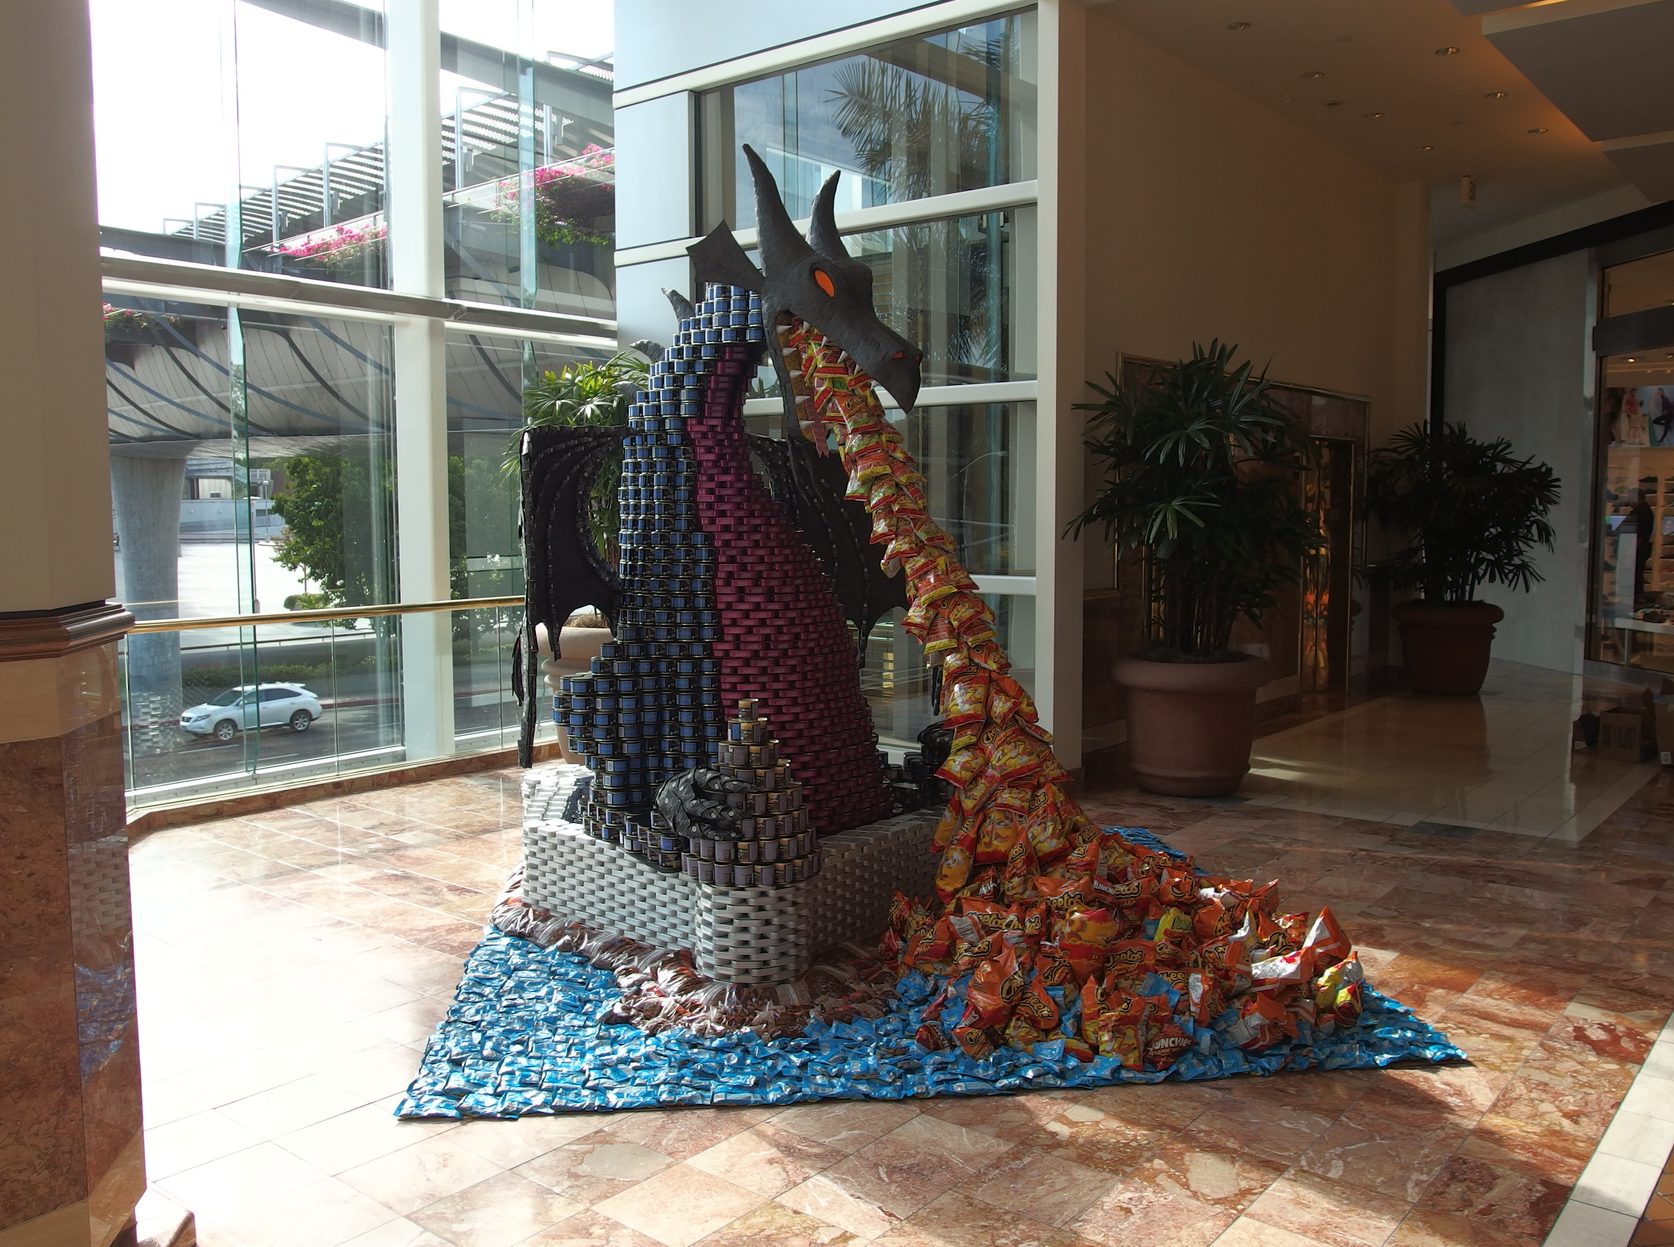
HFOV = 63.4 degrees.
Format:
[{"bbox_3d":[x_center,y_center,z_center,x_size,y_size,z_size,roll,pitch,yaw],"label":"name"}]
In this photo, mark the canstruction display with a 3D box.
[{"bbox_3d":[0.162,-0.319,5.191,3.050,3.030,3.050,-1,4,-6],"label":"canstruction display"}]

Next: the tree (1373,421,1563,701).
[{"bbox_3d":[5.598,-0.589,12.293,1.700,2.420,1.650,-1,5,-10],"label":"tree"}]

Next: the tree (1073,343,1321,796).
[{"bbox_3d":[2.119,-0.337,7.949,1.450,2.620,1.450,-1,5,-10],"label":"tree"}]

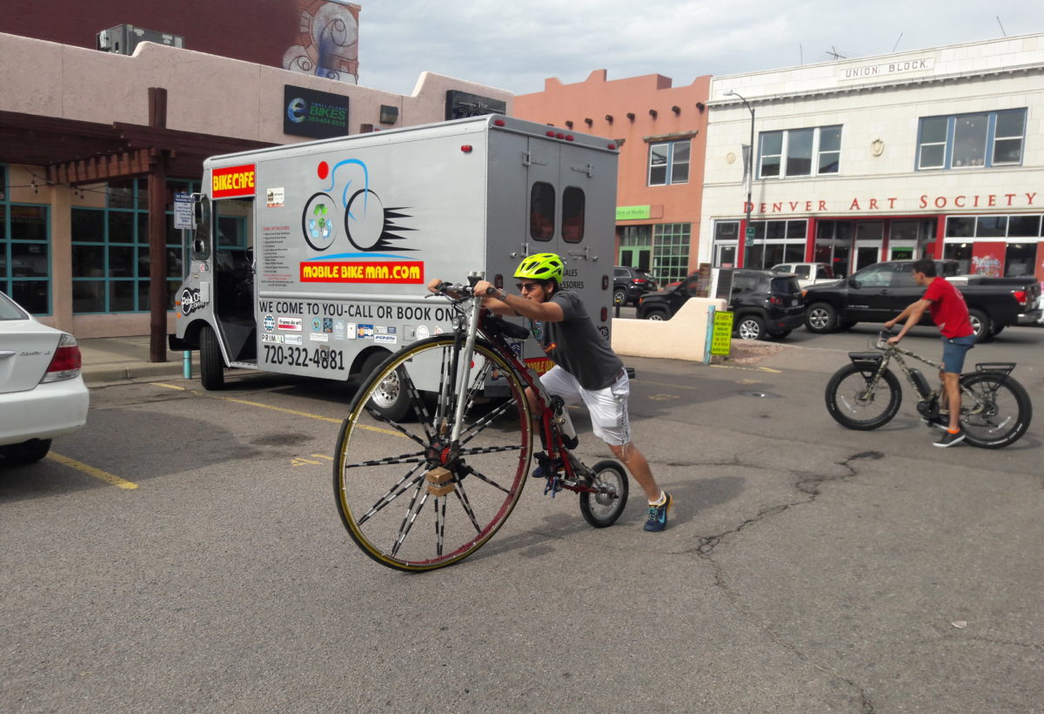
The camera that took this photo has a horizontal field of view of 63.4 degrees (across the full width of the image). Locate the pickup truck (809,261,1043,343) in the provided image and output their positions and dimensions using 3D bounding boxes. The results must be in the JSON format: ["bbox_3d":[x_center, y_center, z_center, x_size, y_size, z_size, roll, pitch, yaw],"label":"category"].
[{"bbox_3d":[9.738,-1.441,21.215,5.700,1.930,2.020,5,7,39],"label":"pickup truck"}]

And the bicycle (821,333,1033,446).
[{"bbox_3d":[3.995,0.296,8.350,1.920,1.080,0.700,6,7,41],"label":"bicycle"}]

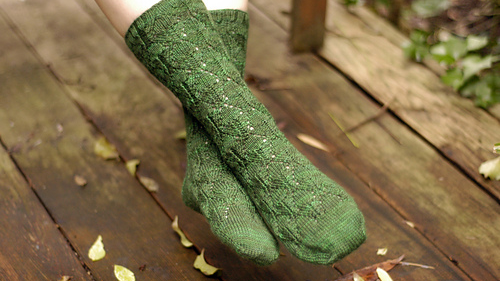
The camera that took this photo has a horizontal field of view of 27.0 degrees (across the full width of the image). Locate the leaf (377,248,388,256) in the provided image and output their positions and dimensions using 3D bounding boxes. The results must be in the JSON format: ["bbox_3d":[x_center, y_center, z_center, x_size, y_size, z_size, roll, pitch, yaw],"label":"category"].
[{"bbox_3d":[0.181,0.150,1.418,0.013,0.004,0.015,8,35,12],"label":"leaf"}]

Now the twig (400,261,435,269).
[{"bbox_3d":[0.223,0.168,1.391,0.047,0.004,0.004,9,35,12],"label":"twig"}]

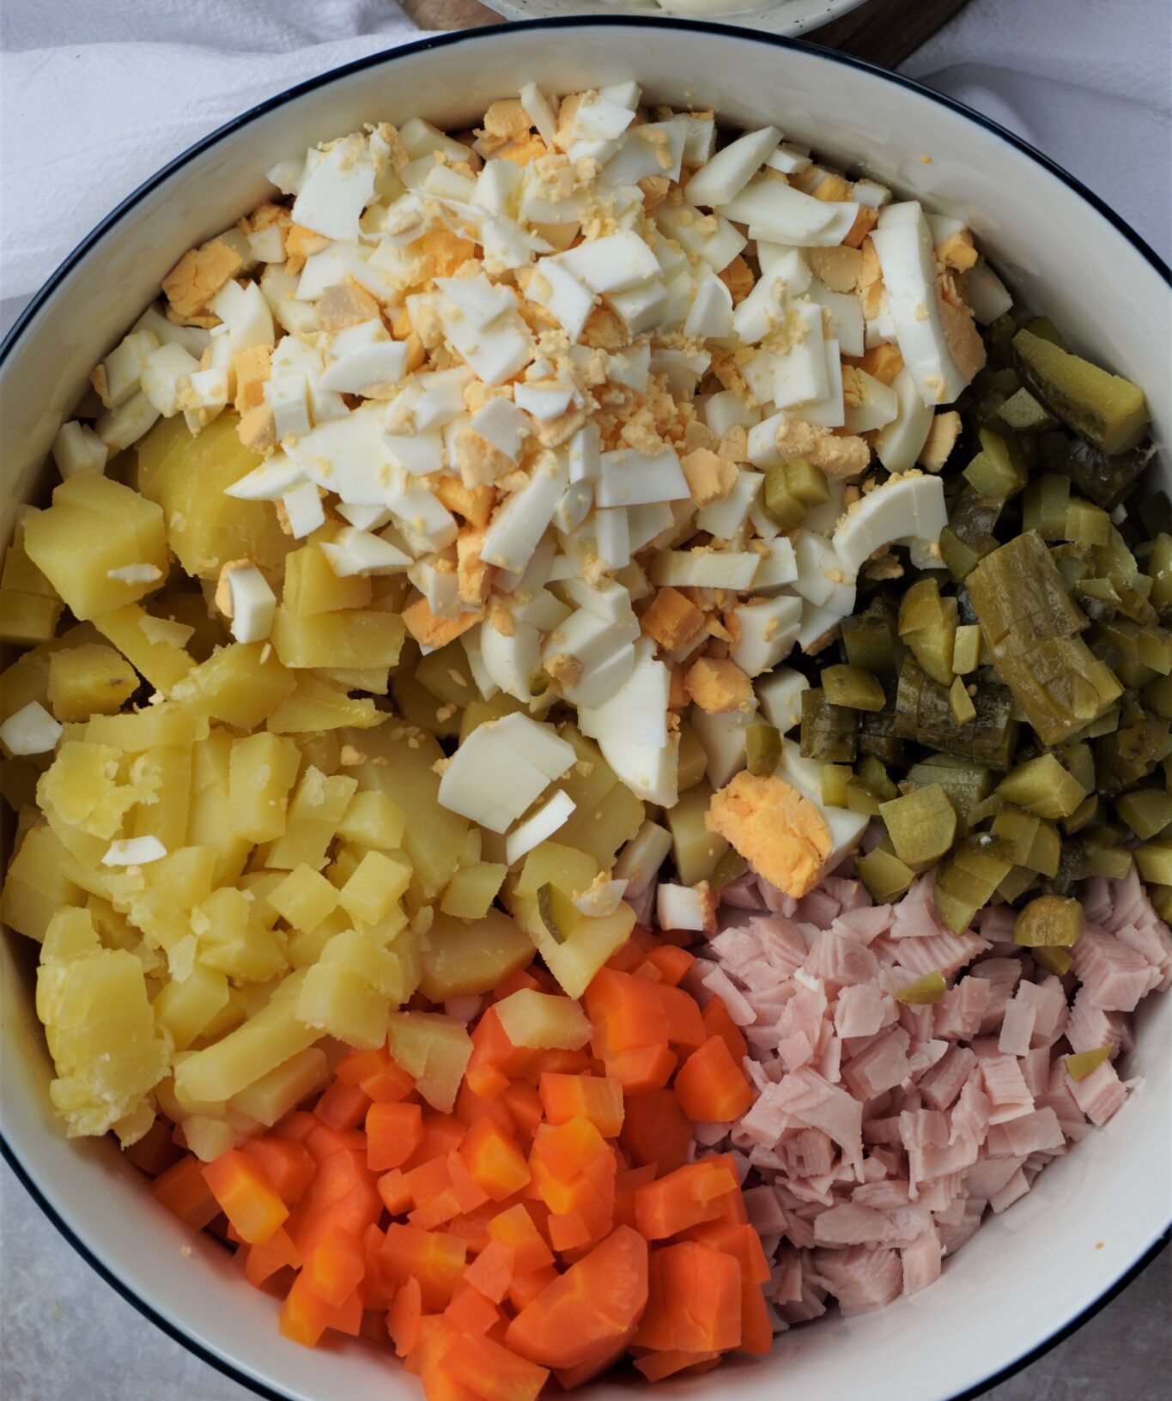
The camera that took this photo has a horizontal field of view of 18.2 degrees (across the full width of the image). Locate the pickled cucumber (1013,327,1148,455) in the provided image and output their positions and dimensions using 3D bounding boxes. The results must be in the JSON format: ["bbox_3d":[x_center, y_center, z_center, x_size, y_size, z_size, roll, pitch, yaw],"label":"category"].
[{"bbox_3d":[0.094,-0.060,0.700,0.029,0.013,0.015,37,90,15],"label":"pickled cucumber"}]

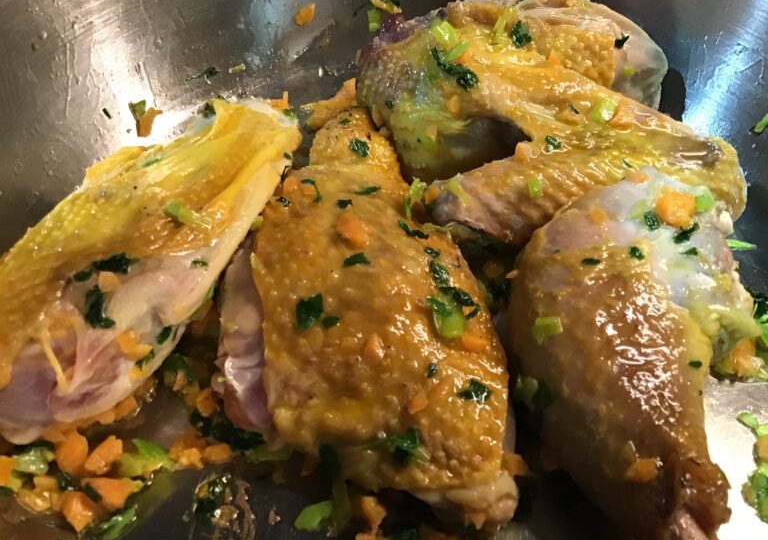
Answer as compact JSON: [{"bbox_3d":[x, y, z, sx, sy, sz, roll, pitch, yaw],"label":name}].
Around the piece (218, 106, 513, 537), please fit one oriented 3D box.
[{"bbox_3d":[-0.013,0.002,0.216,0.085,0.047,0.150,-8,51,-7],"label":"piece"}]

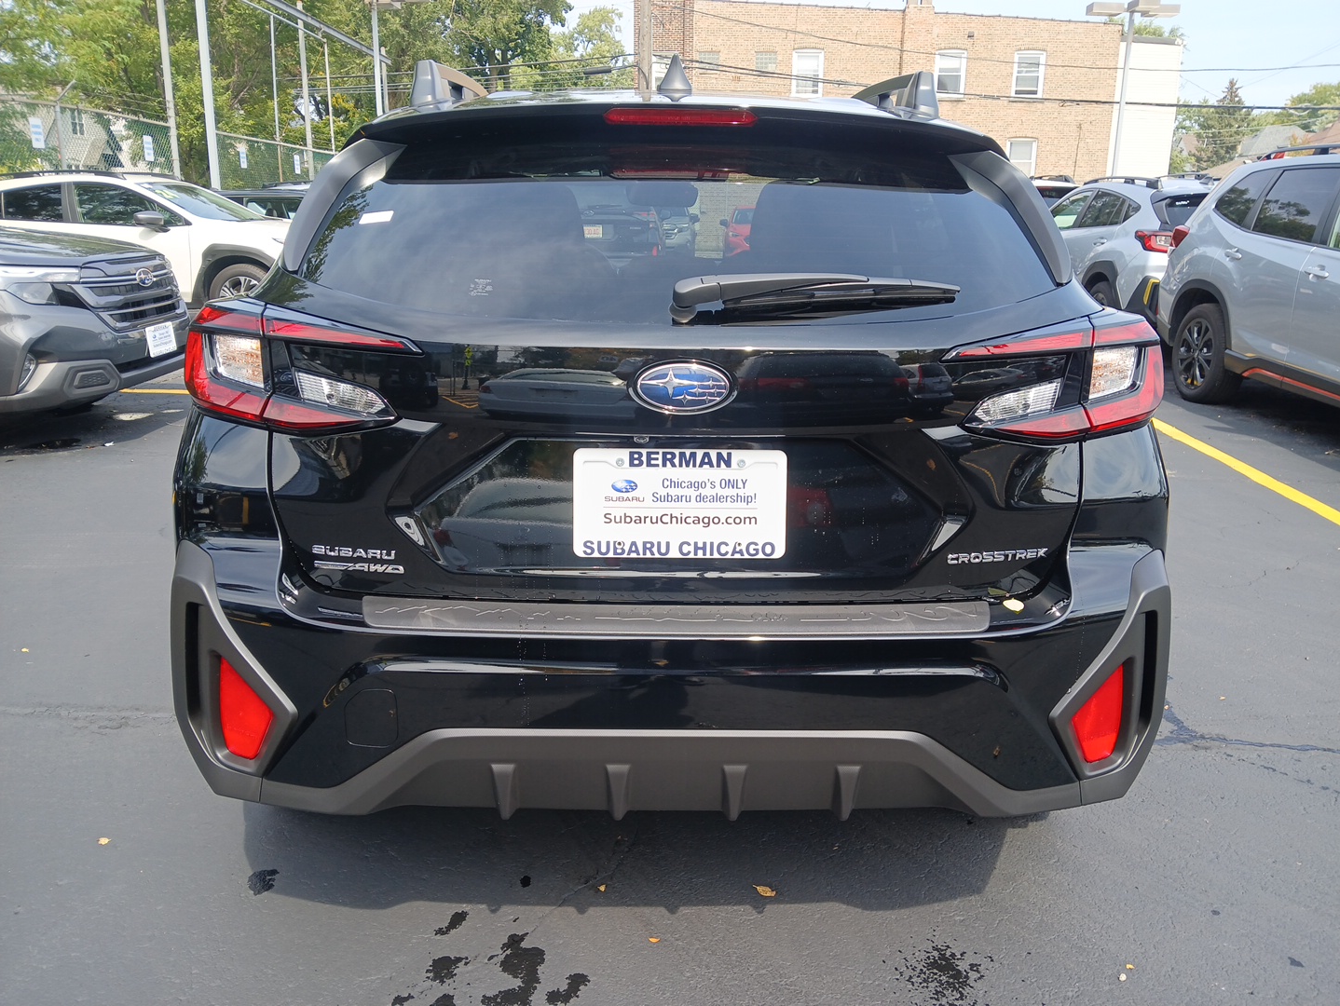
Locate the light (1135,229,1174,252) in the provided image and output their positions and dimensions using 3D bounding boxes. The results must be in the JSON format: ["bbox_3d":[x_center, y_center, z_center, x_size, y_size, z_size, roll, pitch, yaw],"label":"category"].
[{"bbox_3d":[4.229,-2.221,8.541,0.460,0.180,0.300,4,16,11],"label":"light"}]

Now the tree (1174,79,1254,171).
[{"bbox_3d":[33.609,-20.789,62.361,4.300,9.680,4.300,0,16,-1],"label":"tree"}]

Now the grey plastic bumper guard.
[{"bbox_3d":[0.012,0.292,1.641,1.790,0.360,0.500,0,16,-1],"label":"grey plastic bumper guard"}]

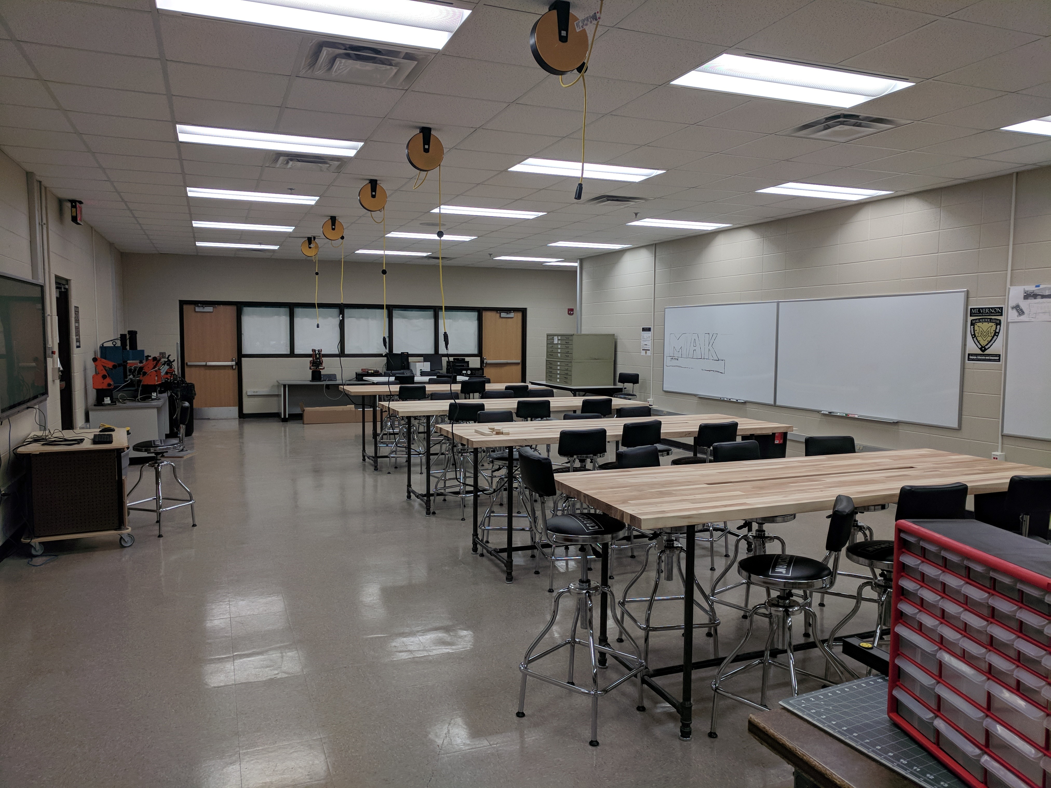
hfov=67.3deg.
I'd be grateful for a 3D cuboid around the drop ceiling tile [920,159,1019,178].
[{"bbox_3d":[3.500,-1.785,6.262,0.600,0.020,0.600,-1,5,-21],"label":"drop ceiling tile"}]

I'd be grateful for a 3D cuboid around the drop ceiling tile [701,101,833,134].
[{"bbox_3d":[1.460,-1.691,4.811,0.600,0.020,0.600,-1,5,-22],"label":"drop ceiling tile"}]

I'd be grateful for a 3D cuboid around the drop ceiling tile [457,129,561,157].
[{"bbox_3d":[-0.126,-1.753,5.488,0.600,0.020,0.600,-1,5,-21],"label":"drop ceiling tile"}]

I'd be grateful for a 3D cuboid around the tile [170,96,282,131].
[{"bbox_3d":[-1.823,-1.714,4.803,0.603,0.024,0.603,-1,5,-22],"label":"tile"}]

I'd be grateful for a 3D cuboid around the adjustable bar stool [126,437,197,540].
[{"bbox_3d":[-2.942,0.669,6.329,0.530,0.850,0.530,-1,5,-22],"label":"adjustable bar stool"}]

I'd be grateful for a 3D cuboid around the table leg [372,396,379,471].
[{"bbox_3d":[-1.718,0.444,9.054,0.045,0.865,0.045,-1,5,-22],"label":"table leg"}]

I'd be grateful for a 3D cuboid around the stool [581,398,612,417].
[{"bbox_3d":[0.561,0.534,7.409,0.420,1.030,0.470,-1,5,-22],"label":"stool"}]

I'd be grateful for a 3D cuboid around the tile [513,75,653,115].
[{"bbox_3d":[0.324,-1.662,4.354,0.600,0.018,0.600,-1,5,-22],"label":"tile"}]

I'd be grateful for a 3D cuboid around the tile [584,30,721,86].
[{"bbox_3d":[0.553,-1.620,3.785,0.603,0.024,0.603,-1,5,-22],"label":"tile"}]

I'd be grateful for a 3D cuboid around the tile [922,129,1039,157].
[{"bbox_3d":[3.159,-1.734,5.476,0.603,0.024,0.603,-1,5,-22],"label":"tile"}]

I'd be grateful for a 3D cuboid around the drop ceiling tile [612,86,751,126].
[{"bbox_3d":[0.894,-1.680,4.595,0.605,0.020,0.605,-1,5,-22],"label":"drop ceiling tile"}]

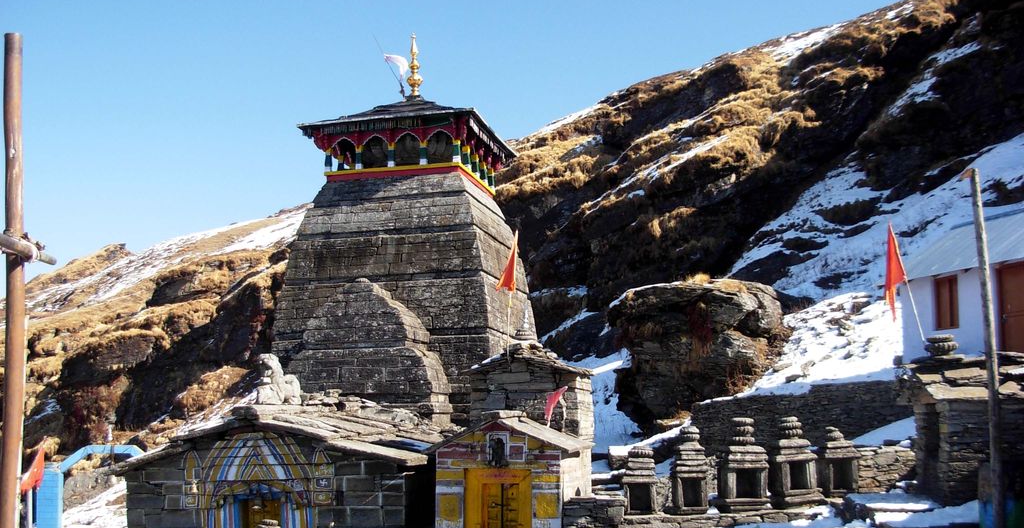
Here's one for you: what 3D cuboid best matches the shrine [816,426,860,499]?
[{"bbox_3d":[6.529,3.950,22.500,0.696,1.364,0.627,0,-6,-11],"label":"shrine"}]

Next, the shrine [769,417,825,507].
[{"bbox_3d":[5.535,3.836,21.900,0.822,1.703,0.739,1,-7,-17],"label":"shrine"}]

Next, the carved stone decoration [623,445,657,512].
[{"bbox_3d":[2.372,3.978,20.700,0.556,1.203,0.445,0,-6,-4],"label":"carved stone decoration"}]

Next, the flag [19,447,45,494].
[{"bbox_3d":[-8.079,3.472,18.900,0.440,0.820,0.120,0,-6,-11],"label":"flag"}]

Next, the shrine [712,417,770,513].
[{"bbox_3d":[4.349,3.787,21.300,0.868,1.727,0.781,0,-6,-10],"label":"shrine"}]

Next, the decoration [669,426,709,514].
[{"bbox_3d":[3.277,3.825,20.900,0.604,1.580,0.543,0,-6,-11],"label":"decoration"}]

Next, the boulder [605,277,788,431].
[{"bbox_3d":[4.363,2.141,26.300,4.100,3.600,3.600,-1,-6,0],"label":"boulder"}]

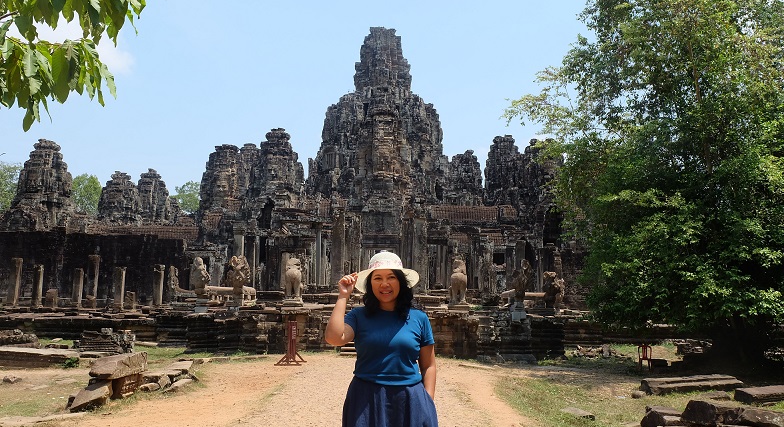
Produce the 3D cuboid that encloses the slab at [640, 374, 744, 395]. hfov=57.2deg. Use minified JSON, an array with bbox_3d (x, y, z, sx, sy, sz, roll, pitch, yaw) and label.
[{"bbox_3d":[6.474,3.703,15.533,2.421,0.287,0.470,3,-10,-19],"label":"slab"}]

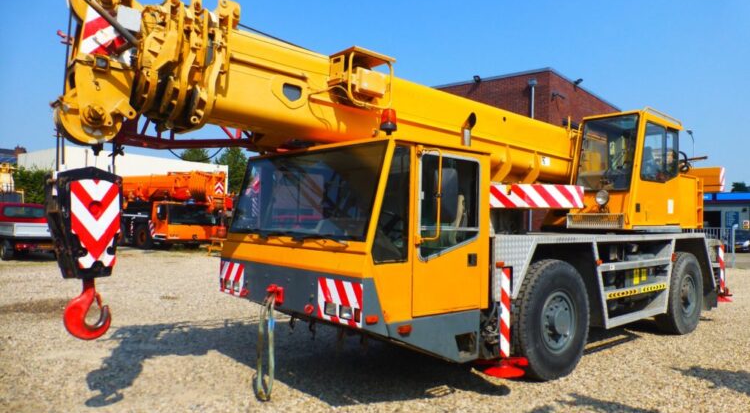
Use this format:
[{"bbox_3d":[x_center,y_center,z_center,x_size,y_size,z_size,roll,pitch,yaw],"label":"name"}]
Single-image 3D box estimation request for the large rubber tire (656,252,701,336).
[{"bbox_3d":[4.680,1.329,8.006,1.245,1.245,0.320,3,-2,-41],"label":"large rubber tire"}]

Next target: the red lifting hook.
[{"bbox_3d":[-2.155,0.772,3.900,0.120,0.450,0.330,-1,-2,38],"label":"red lifting hook"}]

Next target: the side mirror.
[{"bbox_3d":[0.553,-0.081,3.950,0.175,0.415,0.065,0,-2,34],"label":"side mirror"}]

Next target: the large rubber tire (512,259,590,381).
[{"bbox_3d":[1.853,1.201,5.555,1.245,1.245,0.320,3,-2,-41],"label":"large rubber tire"}]

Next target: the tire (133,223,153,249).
[{"bbox_3d":[-11.234,1.480,25.445,1.320,1.320,0.380,0,-2,40],"label":"tire"}]

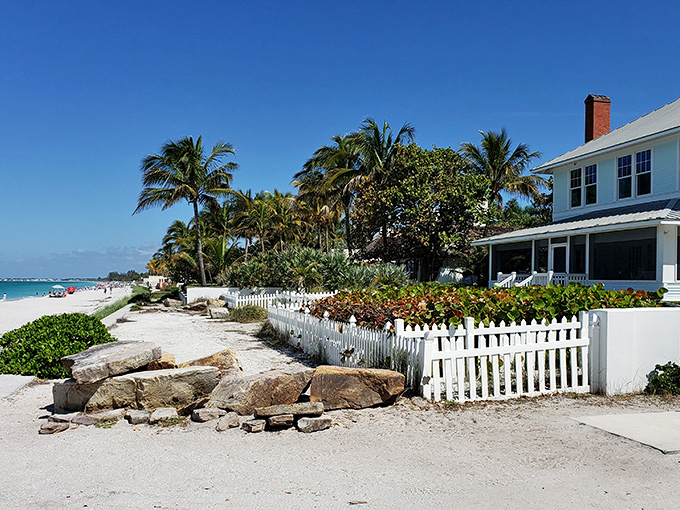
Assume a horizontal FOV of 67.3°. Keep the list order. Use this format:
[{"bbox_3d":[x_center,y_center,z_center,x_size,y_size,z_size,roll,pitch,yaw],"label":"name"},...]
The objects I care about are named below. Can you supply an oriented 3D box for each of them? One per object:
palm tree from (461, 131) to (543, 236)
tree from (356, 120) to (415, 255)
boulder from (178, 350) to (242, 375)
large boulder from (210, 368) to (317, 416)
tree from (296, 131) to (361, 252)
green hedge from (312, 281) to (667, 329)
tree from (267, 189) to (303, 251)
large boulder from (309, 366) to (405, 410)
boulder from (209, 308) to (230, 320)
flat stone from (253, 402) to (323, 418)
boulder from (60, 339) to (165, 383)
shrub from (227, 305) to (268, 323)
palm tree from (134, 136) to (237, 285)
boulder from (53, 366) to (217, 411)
[{"bbox_3d":[11.068,-2.683,35.173,6.200,12.000,6.000,0,-3,0],"label":"palm tree"},{"bbox_3d":[2.855,-3.134,36.197,5.600,13.000,5.400,0,-3,0],"label":"tree"},{"bbox_3d":[-1.930,1.697,7.525,0.880,0.520,0.700,0,-3,0],"label":"boulder"},{"bbox_3d":[-1.020,1.695,6.474,1.300,0.460,0.850,0,-3,-8],"label":"large boulder"},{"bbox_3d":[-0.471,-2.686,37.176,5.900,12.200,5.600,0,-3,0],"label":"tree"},{"bbox_3d":[2.550,1.358,10.145,5.100,1.500,4.600,1,-3,-20],"label":"green hedge"},{"bbox_3d":[-5.089,-1.047,46.106,4.000,9.800,4.000,0,-3,0],"label":"tree"},{"bbox_3d":[0.220,1.700,6.573,1.150,0.460,0.700,0,-3,0],"label":"large boulder"},{"bbox_3d":[-4.955,2.415,20.907,0.820,0.420,0.600,0,-3,0],"label":"boulder"},{"bbox_3d":[-0.576,1.750,5.741,0.780,0.105,0.250,0,-3,-2],"label":"flat stone"},{"bbox_3d":[-3.020,1.428,6.737,1.250,0.420,0.800,0,-3,-8],"label":"boulder"},{"bbox_3d":[-3.680,2.281,20.211,1.600,0.660,1.400,0,-3,0],"label":"shrub"},{"bbox_3d":[-11.200,-2.599,37.176,7.300,11.700,7.200,0,-3,0],"label":"palm tree"},{"bbox_3d":[-2.630,1.739,6.743,1.970,0.385,0.550,1,-3,-24],"label":"boulder"}]

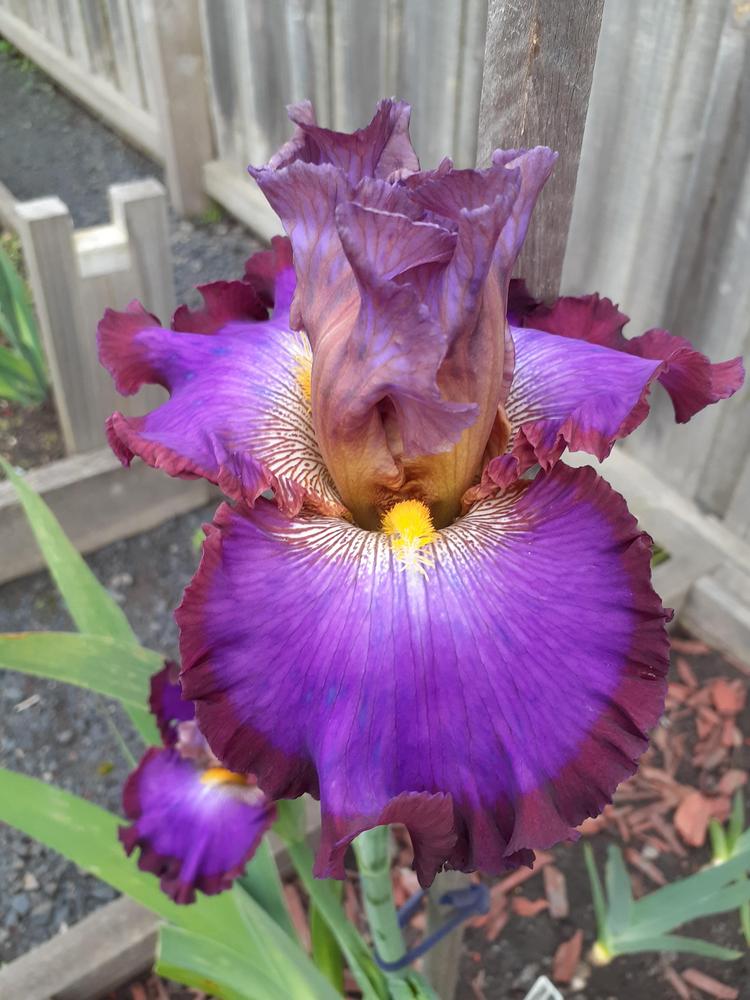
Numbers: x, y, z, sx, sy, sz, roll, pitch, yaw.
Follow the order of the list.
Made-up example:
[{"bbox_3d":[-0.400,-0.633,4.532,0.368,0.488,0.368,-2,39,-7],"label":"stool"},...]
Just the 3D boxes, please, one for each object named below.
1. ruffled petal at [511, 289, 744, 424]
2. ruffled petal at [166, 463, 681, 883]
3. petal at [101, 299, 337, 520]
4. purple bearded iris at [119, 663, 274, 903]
[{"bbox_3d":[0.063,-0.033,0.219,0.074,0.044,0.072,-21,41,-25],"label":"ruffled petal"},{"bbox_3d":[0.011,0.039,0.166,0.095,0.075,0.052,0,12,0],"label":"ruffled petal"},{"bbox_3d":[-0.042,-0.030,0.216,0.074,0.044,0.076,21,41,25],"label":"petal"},{"bbox_3d":[-0.096,0.175,0.500,0.135,0.120,0.130,9,38,12],"label":"purple bearded iris"}]

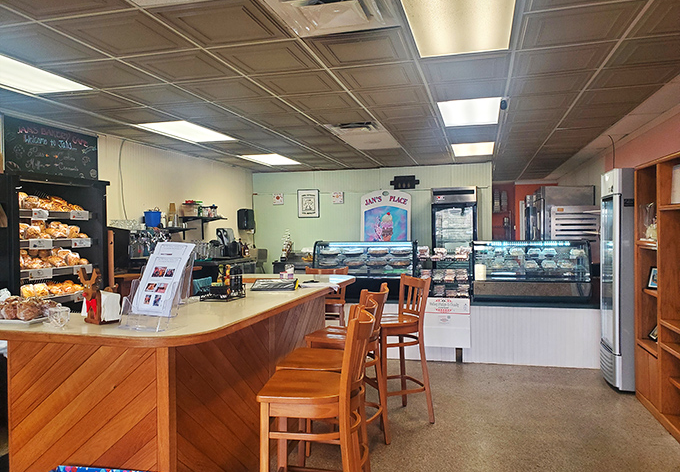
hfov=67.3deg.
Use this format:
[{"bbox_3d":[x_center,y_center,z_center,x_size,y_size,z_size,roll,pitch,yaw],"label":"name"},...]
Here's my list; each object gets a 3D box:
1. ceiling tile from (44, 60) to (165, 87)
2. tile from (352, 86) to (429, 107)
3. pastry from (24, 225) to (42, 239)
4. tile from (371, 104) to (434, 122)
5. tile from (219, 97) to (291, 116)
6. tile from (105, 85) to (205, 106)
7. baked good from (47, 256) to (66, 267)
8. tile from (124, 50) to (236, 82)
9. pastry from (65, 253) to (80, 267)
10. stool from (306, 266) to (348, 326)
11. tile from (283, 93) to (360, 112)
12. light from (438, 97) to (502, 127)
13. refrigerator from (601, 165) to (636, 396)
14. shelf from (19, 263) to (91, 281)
[{"bbox_3d":[-1.633,-1.140,3.604,0.600,0.030,0.600,-1,1,15],"label":"ceiling tile"},{"bbox_3d":[0.449,-1.185,4.312,0.600,0.030,0.600,-1,1,15],"label":"tile"},{"bbox_3d":[-2.495,-0.029,4.158,0.100,0.110,0.110,-1,1,15],"label":"pastry"},{"bbox_3d":[0.604,-1.196,4.921,0.605,0.030,0.605,0,1,15],"label":"tile"},{"bbox_3d":[-0.732,-1.175,4.645,0.605,0.030,0.605,0,1,15],"label":"tile"},{"bbox_3d":[-1.476,-1.153,4.193,0.600,0.030,0.600,-1,1,15],"label":"tile"},{"bbox_3d":[-2.440,0.220,4.395,0.110,0.100,0.130,-1,1,15],"label":"baked good"},{"bbox_3d":[-1.046,-1.151,3.467,0.605,0.030,0.605,0,1,15],"label":"tile"},{"bbox_3d":[-2.387,0.219,4.556,0.100,0.110,0.105,-1,1,15],"label":"pastry"},{"bbox_3d":[-0.176,0.866,5.105,0.440,1.100,0.510,-1,1,9],"label":"stool"},{"bbox_3d":[-0.142,-1.179,4.488,0.605,0.030,0.605,0,1,15],"label":"tile"},{"bbox_3d":[1.272,-1.214,5.058,0.590,0.070,1.200,0,1,15],"label":"light"},{"bbox_3d":[2.799,0.396,4.728,0.640,1.980,0.610,0,1,15],"label":"refrigerator"},{"bbox_3d":[-2.589,0.302,4.378,0.420,0.090,0.800,-1,1,15],"label":"shelf"}]

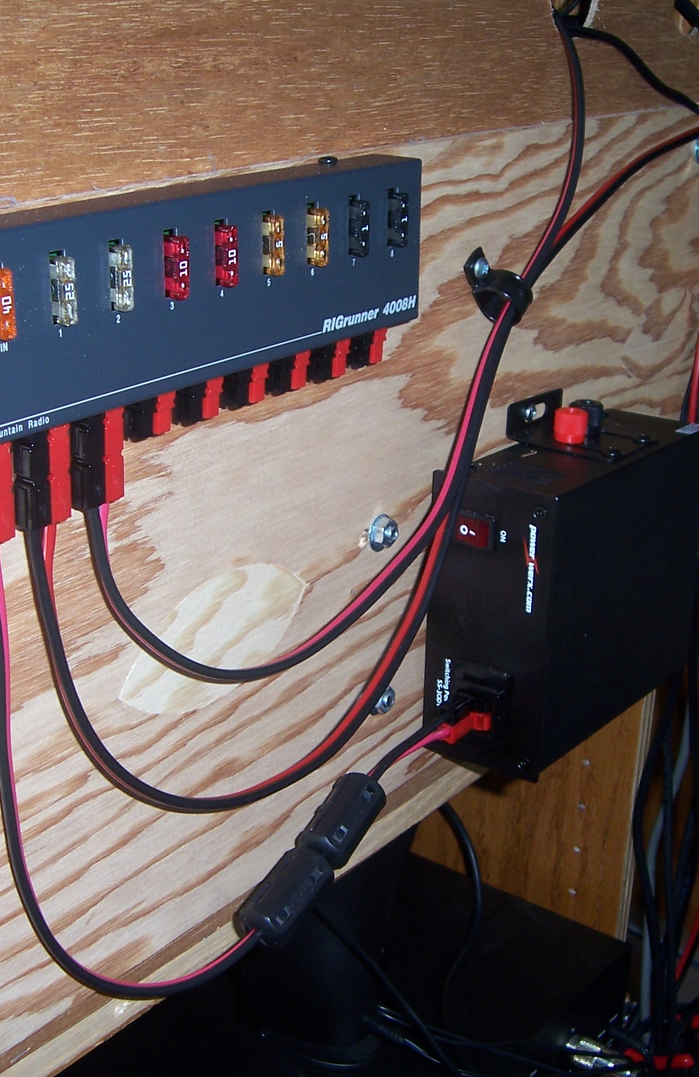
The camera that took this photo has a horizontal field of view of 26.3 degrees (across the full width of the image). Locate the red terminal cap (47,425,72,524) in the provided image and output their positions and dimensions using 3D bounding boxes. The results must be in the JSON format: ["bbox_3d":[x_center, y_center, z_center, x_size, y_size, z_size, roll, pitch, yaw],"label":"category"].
[{"bbox_3d":[-0.088,-0.021,0.439,0.008,0.030,0.008,16,26,33],"label":"red terminal cap"}]

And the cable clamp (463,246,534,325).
[{"bbox_3d":[0.064,-0.103,0.629,0.019,0.036,0.015,16,52,33],"label":"cable clamp"}]

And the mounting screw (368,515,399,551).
[{"bbox_3d":[0.017,-0.001,0.611,0.009,0.015,0.015,16,26,33],"label":"mounting screw"}]

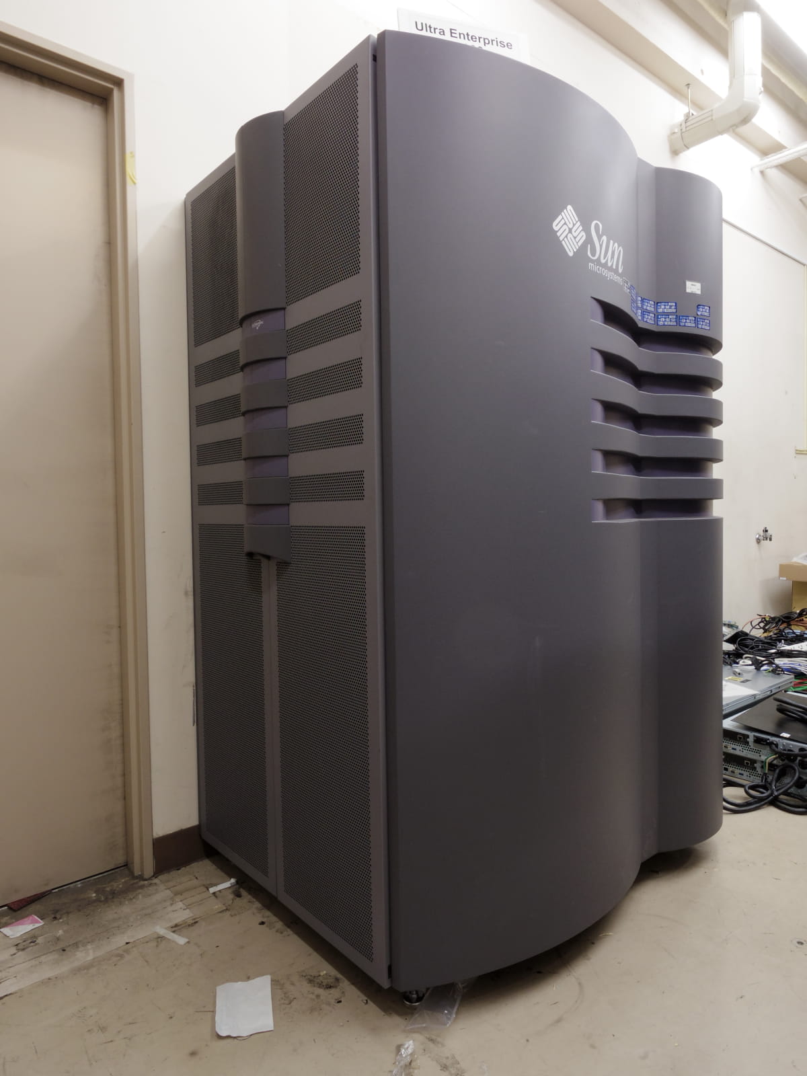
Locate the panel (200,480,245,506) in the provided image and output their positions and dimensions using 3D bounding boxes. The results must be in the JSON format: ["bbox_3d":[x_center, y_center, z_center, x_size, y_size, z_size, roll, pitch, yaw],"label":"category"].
[{"bbox_3d":[-0.446,-0.109,1.679,0.018,0.053,0.249,-3,3,-41],"label":"panel"}]

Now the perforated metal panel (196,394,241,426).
[{"bbox_3d":[-0.449,-0.310,1.670,0.018,0.053,0.249,-3,3,-41],"label":"perforated metal panel"}]

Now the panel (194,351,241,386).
[{"bbox_3d":[-0.450,-0.410,1.666,0.018,0.053,0.249,-3,3,-41],"label":"panel"}]

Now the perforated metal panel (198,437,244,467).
[{"bbox_3d":[-0.448,-0.209,1.675,0.018,0.053,0.249,-3,3,-41],"label":"perforated metal panel"}]

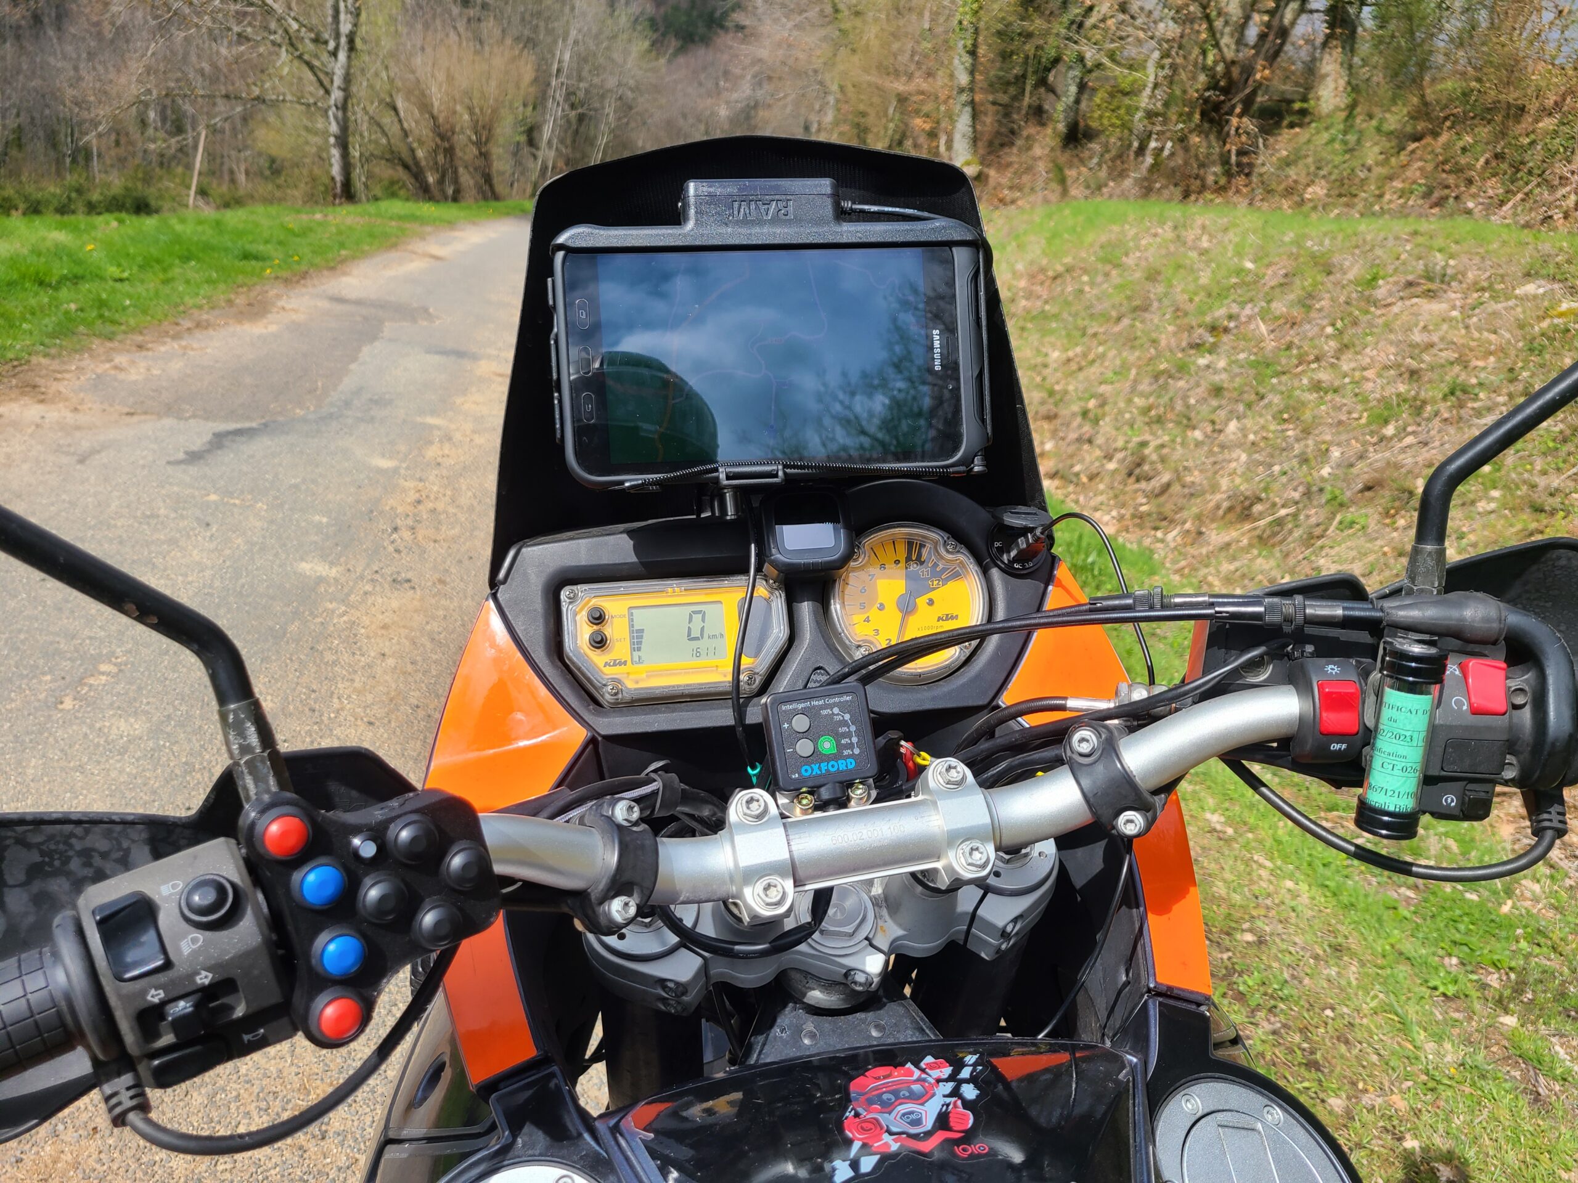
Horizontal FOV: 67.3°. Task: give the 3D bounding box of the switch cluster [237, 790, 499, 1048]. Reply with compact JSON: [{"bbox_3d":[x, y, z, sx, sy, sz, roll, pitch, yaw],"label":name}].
[{"bbox_3d":[-0.149,0.115,0.422,0.075,0.085,0.036,-16,8,-30],"label":"switch cluster"}]

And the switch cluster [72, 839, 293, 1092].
[{"bbox_3d":[-0.208,0.128,0.410,0.056,0.069,0.048,-15,-11,-33],"label":"switch cluster"}]

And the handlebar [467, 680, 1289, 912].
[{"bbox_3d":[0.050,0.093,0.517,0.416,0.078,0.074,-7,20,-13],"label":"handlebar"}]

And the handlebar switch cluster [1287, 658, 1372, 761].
[{"bbox_3d":[0.238,0.053,0.520,0.031,0.046,0.042,0,-5,6],"label":"handlebar switch cluster"}]

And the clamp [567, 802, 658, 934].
[{"bbox_3d":[-0.075,0.118,0.507,0.032,0.055,0.044,2,-8,-36],"label":"clamp"}]

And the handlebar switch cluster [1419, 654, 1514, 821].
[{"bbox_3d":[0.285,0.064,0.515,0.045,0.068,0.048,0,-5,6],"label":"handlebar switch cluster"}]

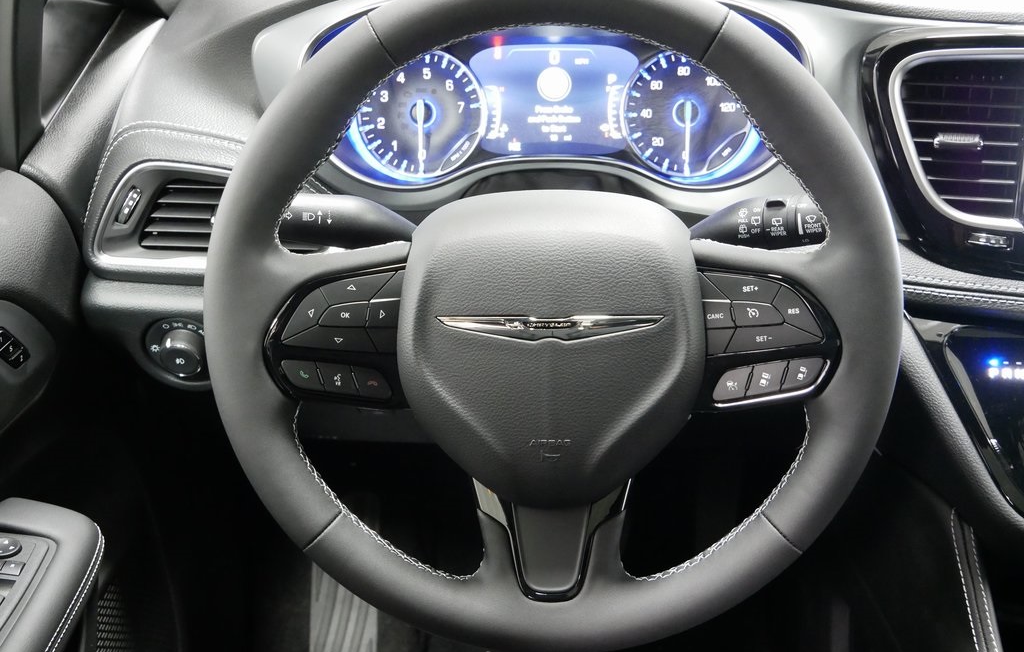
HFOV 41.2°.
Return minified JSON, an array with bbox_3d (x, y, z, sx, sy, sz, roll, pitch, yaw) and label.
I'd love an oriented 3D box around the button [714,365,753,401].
[{"bbox_3d":[0.123,0.032,0.755,0.024,0.018,0.007,-4,-8,-1],"label":"button"}]

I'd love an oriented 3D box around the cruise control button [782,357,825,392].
[{"bbox_3d":[0.161,0.027,0.756,0.026,0.017,0.007,-4,-8,-1],"label":"cruise control button"}]

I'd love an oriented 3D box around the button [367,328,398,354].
[{"bbox_3d":[-0.072,0.009,0.768,0.018,0.015,0.009,0,3,-3],"label":"button"}]

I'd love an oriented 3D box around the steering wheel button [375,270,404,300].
[{"bbox_3d":[-0.069,-0.022,0.770,0.022,0.018,0.007,0,-8,0],"label":"steering wheel button"}]

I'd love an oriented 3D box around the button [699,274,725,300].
[{"bbox_3d":[0.111,-0.021,0.757,0.016,0.015,0.008,0,-11,4],"label":"button"}]

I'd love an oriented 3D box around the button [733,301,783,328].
[{"bbox_3d":[0.138,-0.006,0.760,0.029,0.015,0.007,0,-8,0],"label":"button"}]

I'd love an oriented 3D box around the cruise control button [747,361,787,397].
[{"bbox_3d":[0.144,0.030,0.768,0.023,0.020,0.009,0,3,3],"label":"cruise control button"}]

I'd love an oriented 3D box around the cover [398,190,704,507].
[{"bbox_3d":[0.023,0.013,0.778,0.176,0.180,0.055,0,3,0],"label":"cover"}]

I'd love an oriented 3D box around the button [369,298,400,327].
[{"bbox_3d":[-0.071,-0.007,0.767,0.021,0.016,0.007,0,-8,0],"label":"button"}]

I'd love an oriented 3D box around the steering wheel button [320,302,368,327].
[{"bbox_3d":[-0.095,-0.006,0.768,0.027,0.014,0.009,0,3,-3],"label":"steering wheel button"}]

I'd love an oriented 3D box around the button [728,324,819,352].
[{"bbox_3d":[0.147,0.007,0.768,0.052,0.016,0.009,0,3,3],"label":"button"}]

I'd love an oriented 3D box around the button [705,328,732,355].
[{"bbox_3d":[0.115,0.010,0.758,0.019,0.017,0.007,0,-8,0],"label":"button"}]

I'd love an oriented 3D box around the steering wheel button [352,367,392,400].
[{"bbox_3d":[-0.079,0.033,0.768,0.023,0.019,0.009,0,3,-3],"label":"steering wheel button"}]

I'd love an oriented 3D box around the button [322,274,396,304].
[{"bbox_3d":[-0.087,-0.021,0.768,0.042,0.018,0.009,0,3,-3],"label":"button"}]

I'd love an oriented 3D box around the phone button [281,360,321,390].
[{"bbox_3d":[-0.116,0.028,0.763,0.026,0.016,0.007,3,-8,0],"label":"phone button"}]

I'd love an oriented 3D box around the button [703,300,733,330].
[{"bbox_3d":[0.115,-0.006,0.760,0.020,0.016,0.007,0,-8,0],"label":"button"}]

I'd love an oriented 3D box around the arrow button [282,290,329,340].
[{"bbox_3d":[-0.116,-0.006,0.767,0.026,0.030,0.007,0,-8,0],"label":"arrow button"}]

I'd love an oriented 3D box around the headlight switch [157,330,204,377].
[{"bbox_3d":[-0.233,0.019,0.960,0.031,0.031,0.022,-5,29,-10],"label":"headlight switch"}]

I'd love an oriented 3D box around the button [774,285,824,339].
[{"bbox_3d":[0.161,-0.008,0.768,0.029,0.029,0.009,0,3,3],"label":"button"}]

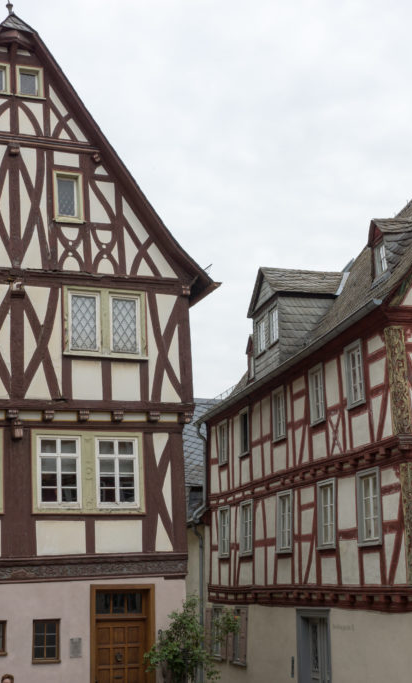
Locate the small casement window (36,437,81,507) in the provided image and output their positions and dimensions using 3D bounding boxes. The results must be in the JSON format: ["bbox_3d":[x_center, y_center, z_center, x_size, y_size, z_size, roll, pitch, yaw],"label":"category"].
[{"bbox_3d":[-2.945,2.627,20.629,0.870,1.400,0.140,3,-14,-22],"label":"small casement window"}]

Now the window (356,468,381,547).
[{"bbox_3d":[3.514,3.557,21.879,0.160,1.600,1.060,2,-14,-16],"label":"window"}]

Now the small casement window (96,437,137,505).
[{"bbox_3d":[-1.589,2.359,18.348,0.783,1.261,0.120,3,-14,-22],"label":"small casement window"}]

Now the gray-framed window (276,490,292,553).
[{"bbox_3d":[2.014,4.577,25.919,0.180,1.500,1.220,1,-13,-14],"label":"gray-framed window"}]

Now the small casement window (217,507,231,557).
[{"bbox_3d":[0.582,5.508,29.545,0.120,1.430,1.020,1,-14,-15],"label":"small casement window"}]

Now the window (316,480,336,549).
[{"bbox_3d":[2.744,3.917,23.125,0.180,1.500,1.170,1,-13,-14],"label":"window"}]

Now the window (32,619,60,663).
[{"bbox_3d":[-3.084,5.791,19.795,0.550,0.800,0.140,3,-14,-22],"label":"window"}]

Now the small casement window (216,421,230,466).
[{"bbox_3d":[0.554,2.912,29.314,0.120,1.270,0.900,1,-14,-15],"label":"small casement window"}]

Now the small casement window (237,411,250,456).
[{"bbox_3d":[1.168,2.698,30.283,0.160,1.380,0.950,2,-14,-16],"label":"small casement window"}]

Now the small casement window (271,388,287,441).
[{"bbox_3d":[1.813,1.758,24.592,0.120,1.240,0.920,1,-14,-15],"label":"small casement window"}]

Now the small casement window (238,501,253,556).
[{"bbox_3d":[1.177,5.468,29.946,0.160,1.580,1.150,2,-14,-16],"label":"small casement window"}]

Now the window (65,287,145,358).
[{"bbox_3d":[-1.845,-0.322,18.750,1.550,1.263,0.140,3,-14,-22],"label":"window"}]

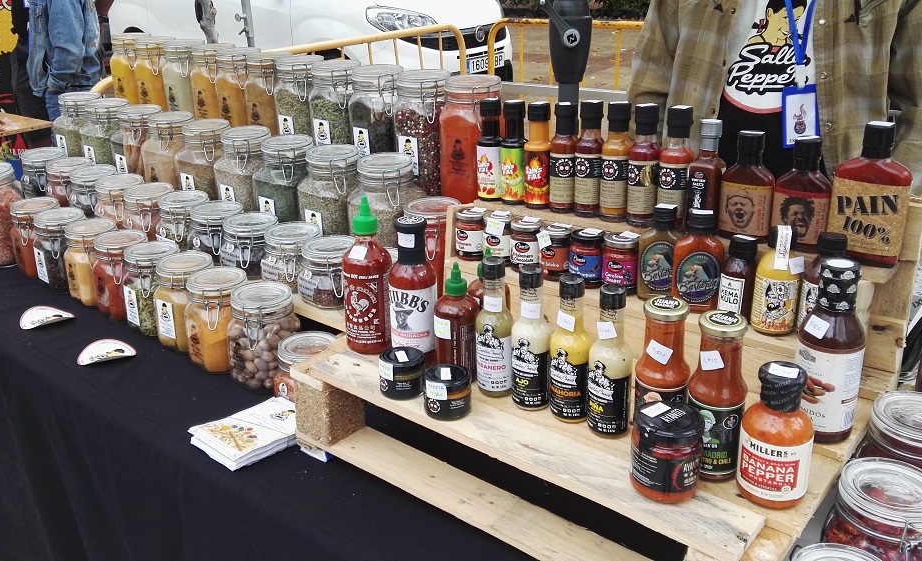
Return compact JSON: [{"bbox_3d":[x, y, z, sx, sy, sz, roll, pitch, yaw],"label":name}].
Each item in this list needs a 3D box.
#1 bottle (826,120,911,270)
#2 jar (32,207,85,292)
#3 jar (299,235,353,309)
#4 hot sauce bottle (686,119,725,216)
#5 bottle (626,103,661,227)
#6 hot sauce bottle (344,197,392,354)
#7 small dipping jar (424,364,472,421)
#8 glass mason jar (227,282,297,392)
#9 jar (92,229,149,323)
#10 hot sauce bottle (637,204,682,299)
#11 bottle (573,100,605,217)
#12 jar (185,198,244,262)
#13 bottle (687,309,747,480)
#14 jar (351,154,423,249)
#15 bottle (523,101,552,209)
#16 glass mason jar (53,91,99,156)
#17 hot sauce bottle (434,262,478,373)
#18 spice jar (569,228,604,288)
[{"bbox_3d":[0.497,-0.106,0.898,0.088,0.165,0.045,15,25,38],"label":"bottle"},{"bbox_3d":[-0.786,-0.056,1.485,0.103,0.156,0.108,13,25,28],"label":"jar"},{"bbox_3d":[-0.227,-0.013,1.303,0.104,0.108,0.104,-1,19,0],"label":"jar"},{"bbox_3d":[0.333,-0.136,1.006,0.038,0.163,0.038,14,22,39],"label":"hot sauce bottle"},{"bbox_3d":[0.254,-0.159,1.025,0.041,0.165,0.041,-16,28,-35],"label":"bottle"},{"bbox_3d":[-0.134,-0.010,1.065,0.067,0.226,0.067,4,18,13],"label":"hot sauce bottle"},{"bbox_3d":[-0.017,0.134,0.892,0.056,0.048,0.056,-2,19,1],"label":"small dipping jar"},{"bbox_3d":[-0.313,0.094,1.196,0.104,0.160,0.110,0,22,0],"label":"glass mason jar"},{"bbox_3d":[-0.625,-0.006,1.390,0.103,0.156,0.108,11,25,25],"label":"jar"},{"bbox_3d":[0.276,-0.035,1.001,0.062,0.122,0.034,5,20,15],"label":"hot sauce bottle"},{"bbox_3d":[0.196,-0.188,1.134,0.042,0.169,0.042,-1,19,0],"label":"bottle"},{"bbox_3d":[-0.470,-0.095,1.436,0.106,0.099,0.113,-2,19,1],"label":"jar"},{"bbox_3d":[0.258,0.114,0.743,0.054,0.167,0.054,12,23,34],"label":"bottle"},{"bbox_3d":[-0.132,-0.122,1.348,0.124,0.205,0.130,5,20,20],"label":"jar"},{"bbox_3d":[0.126,-0.205,1.218,0.043,0.171,0.043,-1,17,0],"label":"bottle"},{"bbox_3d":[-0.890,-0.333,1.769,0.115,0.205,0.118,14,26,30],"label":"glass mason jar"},{"bbox_3d":[-0.004,0.049,0.914,0.056,0.162,0.056,-1,19,0],"label":"hot sauce bottle"},{"bbox_3d":[0.180,-0.032,1.067,0.047,0.075,0.047,0,19,0],"label":"spice jar"}]

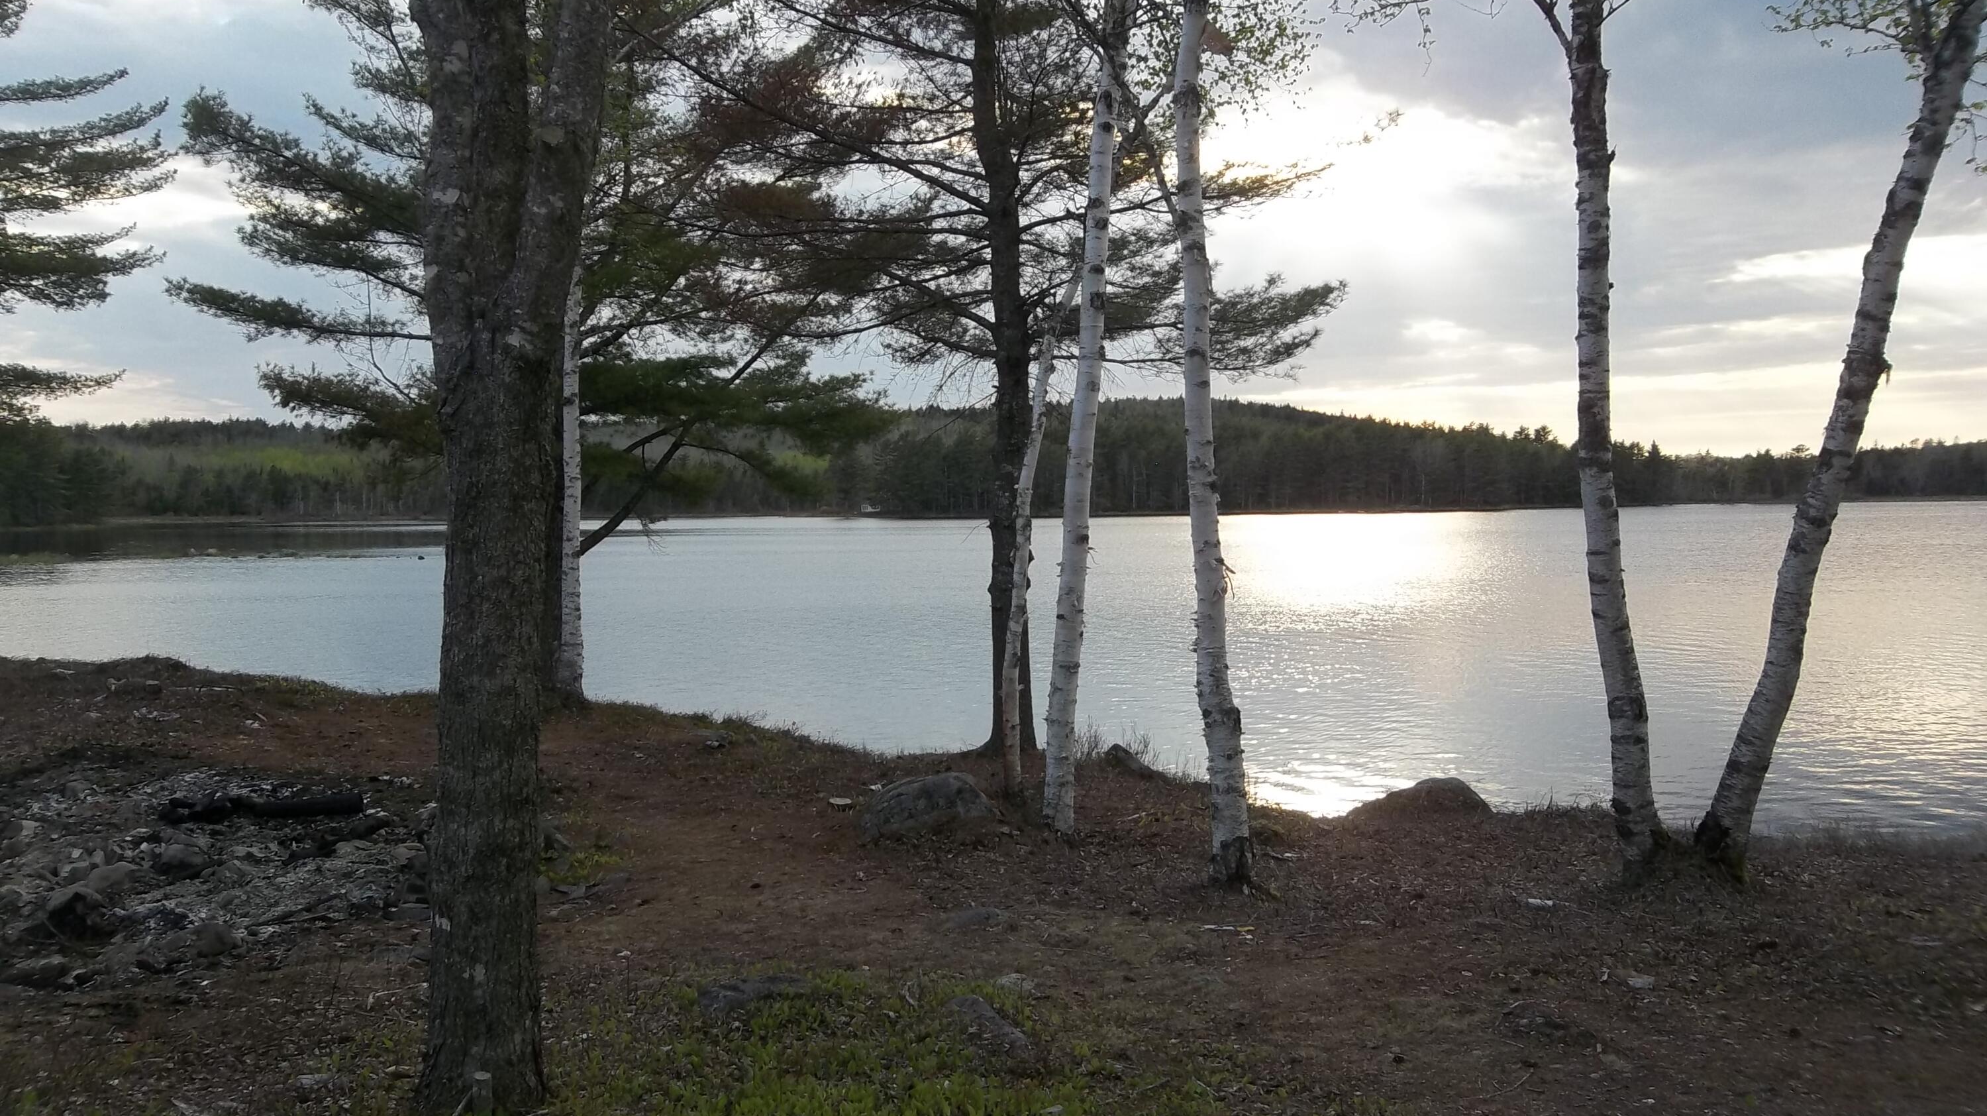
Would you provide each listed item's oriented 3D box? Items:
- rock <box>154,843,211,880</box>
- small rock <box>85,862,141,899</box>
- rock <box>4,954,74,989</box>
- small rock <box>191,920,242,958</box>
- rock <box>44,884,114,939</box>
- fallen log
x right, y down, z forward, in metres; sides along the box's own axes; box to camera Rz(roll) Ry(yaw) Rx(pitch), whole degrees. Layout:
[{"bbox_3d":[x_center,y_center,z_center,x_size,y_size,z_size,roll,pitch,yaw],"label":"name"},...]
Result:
[{"bbox_3d":[-3.634,1.337,6.950,0.250,0.145,0.200,-2,2,-27],"label":"rock"},{"bbox_3d":[-3.752,1.348,6.600,0.235,0.130,0.190,-2,2,-27],"label":"small rock"},{"bbox_3d":[-3.296,1.428,5.350,0.240,0.100,0.180,-2,2,-32],"label":"rock"},{"bbox_3d":[-2.850,1.387,5.680,0.185,0.125,0.160,-2,2,-25],"label":"small rock"},{"bbox_3d":[-3.481,1.344,5.900,0.260,0.190,0.230,-2,2,-31],"label":"rock"},{"bbox_3d":[-3.596,1.278,8.050,0.620,0.110,0.110,-1,2,-16],"label":"fallen log"}]

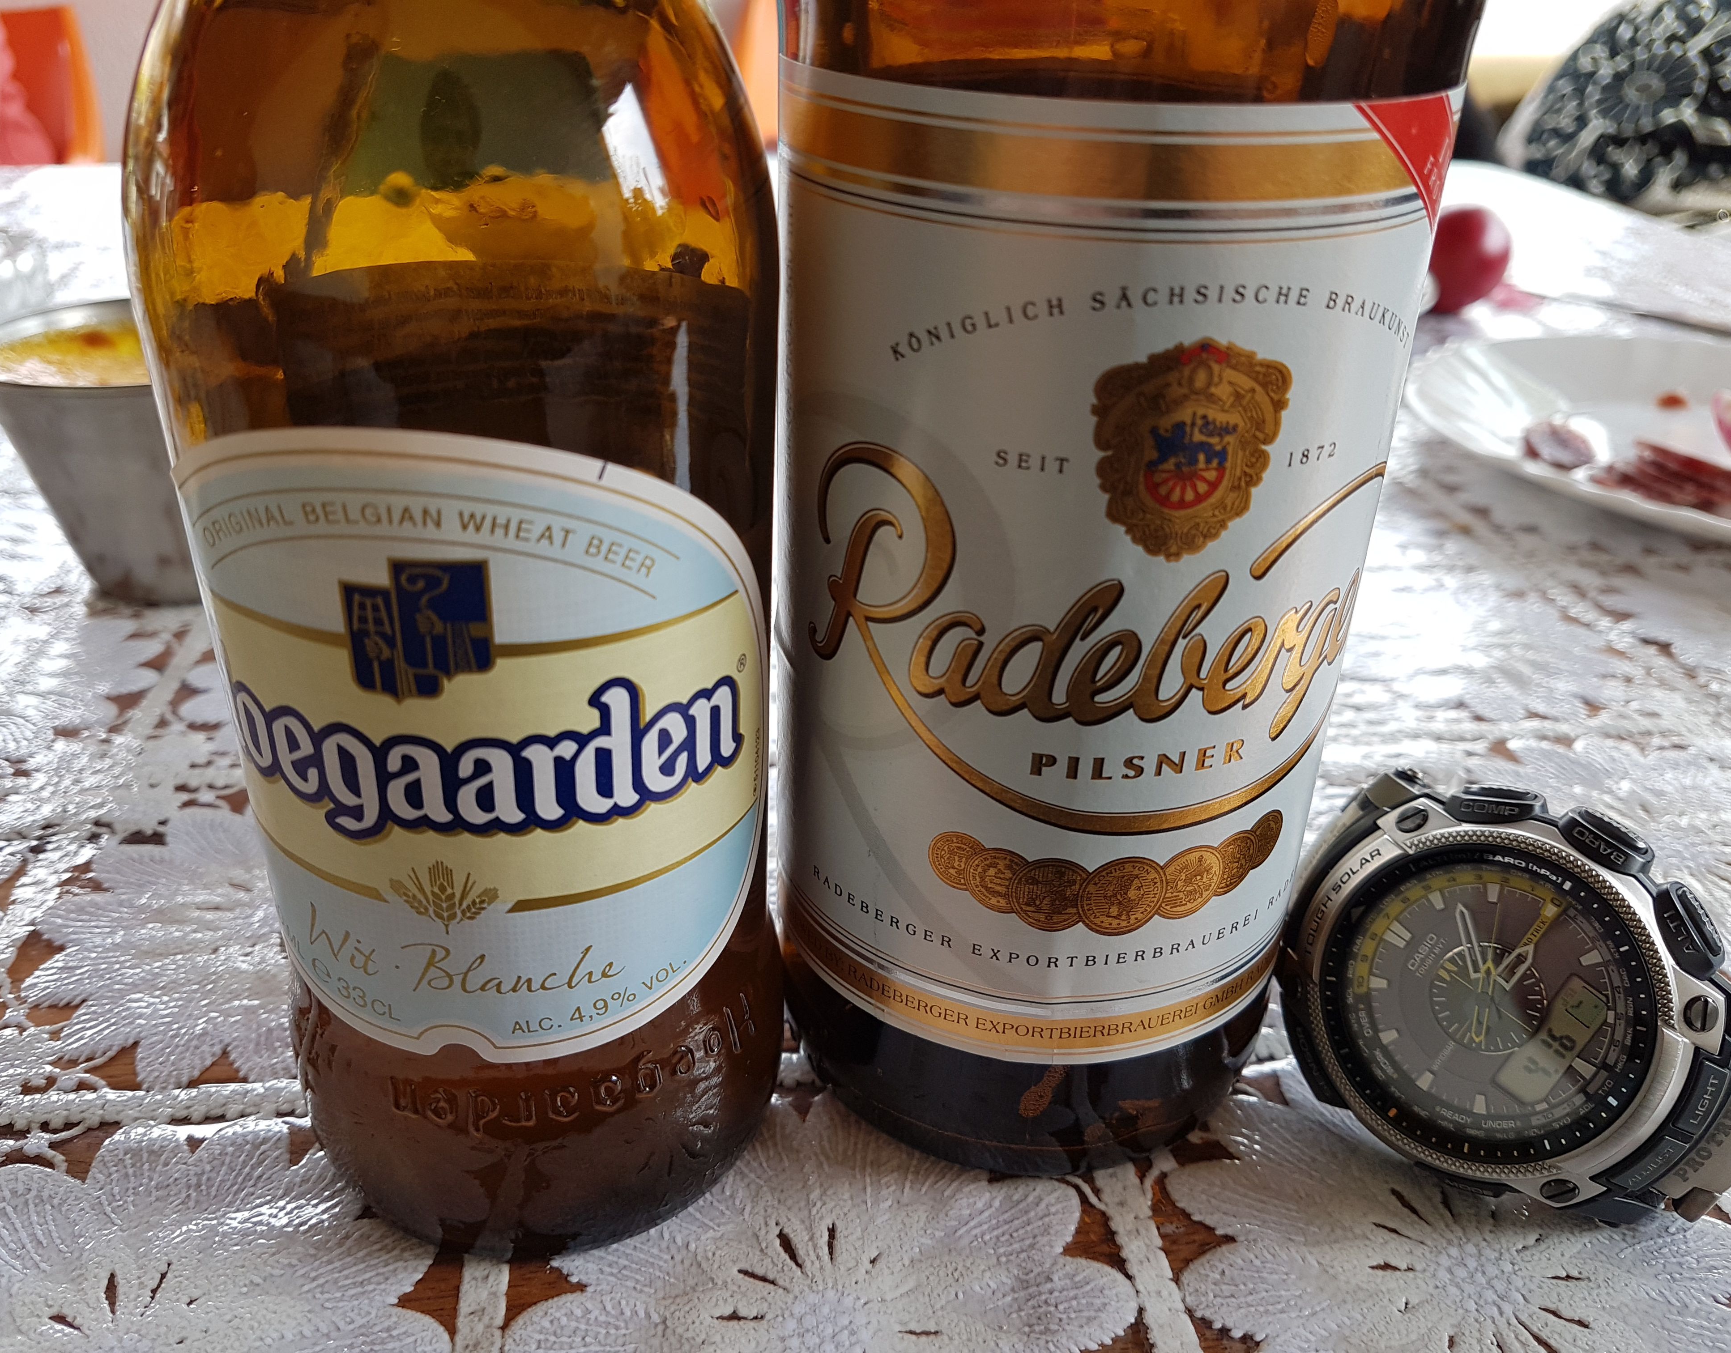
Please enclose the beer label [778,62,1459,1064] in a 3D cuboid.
[{"bbox_3d":[0.025,-0.014,0.159,0.069,0.105,0.057,-3,29,-8],"label":"beer label"}]

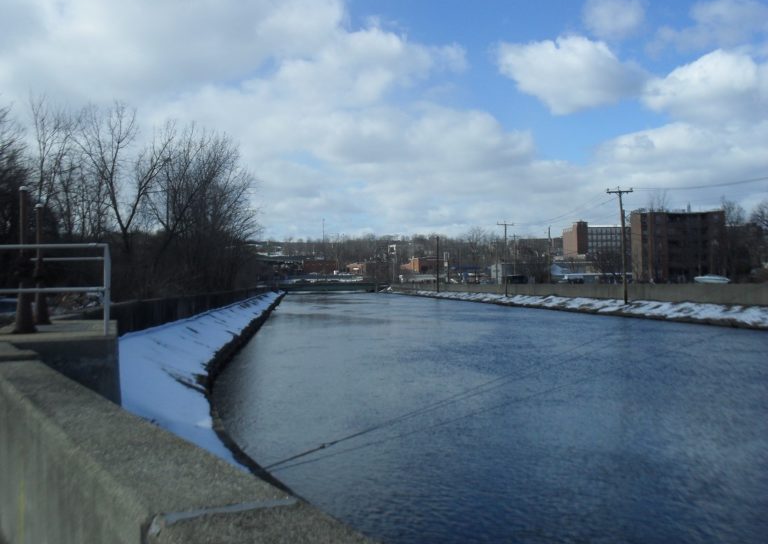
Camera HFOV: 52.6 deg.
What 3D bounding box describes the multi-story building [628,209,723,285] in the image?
[{"bbox_3d":[60.355,-4.651,160.500,15.800,14.600,14.500,-1,-1,10],"label":"multi-story building"}]

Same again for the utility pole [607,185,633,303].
[{"bbox_3d":[22.115,-2.457,72.000,2.450,10.900,0.350,-3,-1,-7],"label":"utility pole"}]

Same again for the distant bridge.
[{"bbox_3d":[-15.785,4.506,238.000,33.000,3.100,9.000,0,-1,-7],"label":"distant bridge"}]

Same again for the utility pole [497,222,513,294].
[{"bbox_3d":[17.735,-1.938,114.000,2.450,11.100,0.350,-1,-1,-7],"label":"utility pole"}]

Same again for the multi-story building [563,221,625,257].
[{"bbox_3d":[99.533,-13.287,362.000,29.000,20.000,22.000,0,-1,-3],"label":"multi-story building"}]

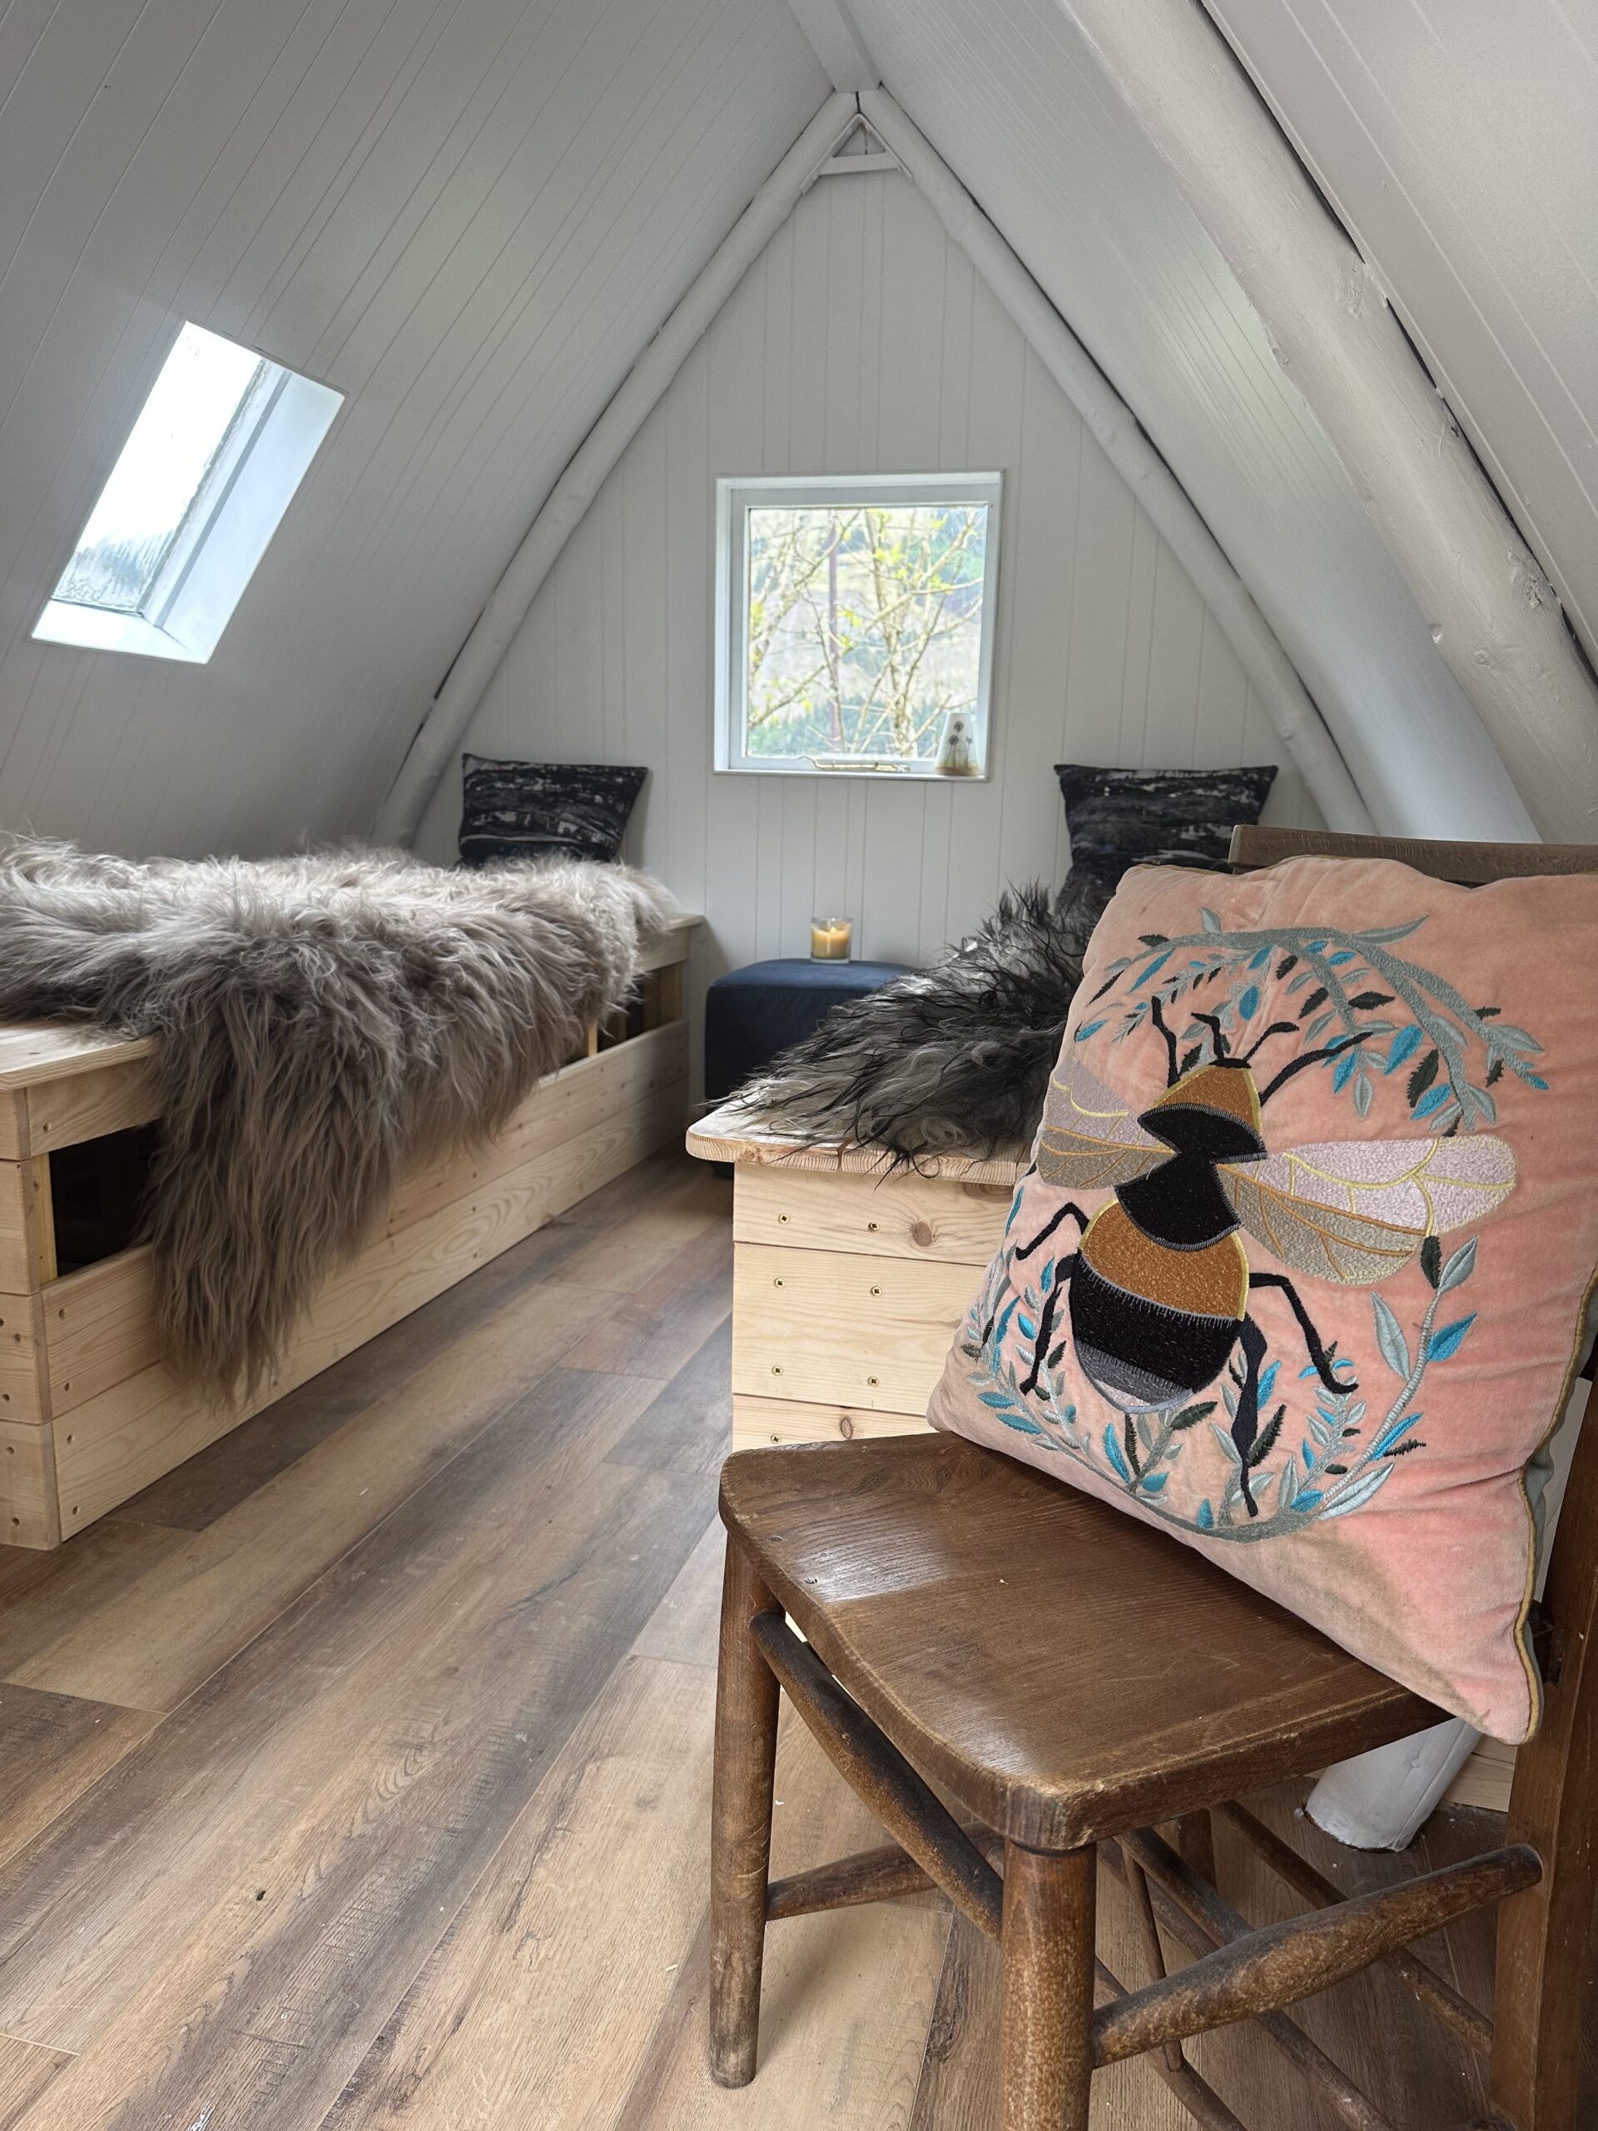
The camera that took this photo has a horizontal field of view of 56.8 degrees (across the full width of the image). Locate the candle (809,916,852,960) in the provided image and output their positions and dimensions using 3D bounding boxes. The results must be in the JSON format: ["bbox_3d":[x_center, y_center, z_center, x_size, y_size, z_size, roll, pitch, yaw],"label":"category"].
[{"bbox_3d":[0.079,-0.296,3.512,0.096,0.099,0.096,4,11,14],"label":"candle"}]

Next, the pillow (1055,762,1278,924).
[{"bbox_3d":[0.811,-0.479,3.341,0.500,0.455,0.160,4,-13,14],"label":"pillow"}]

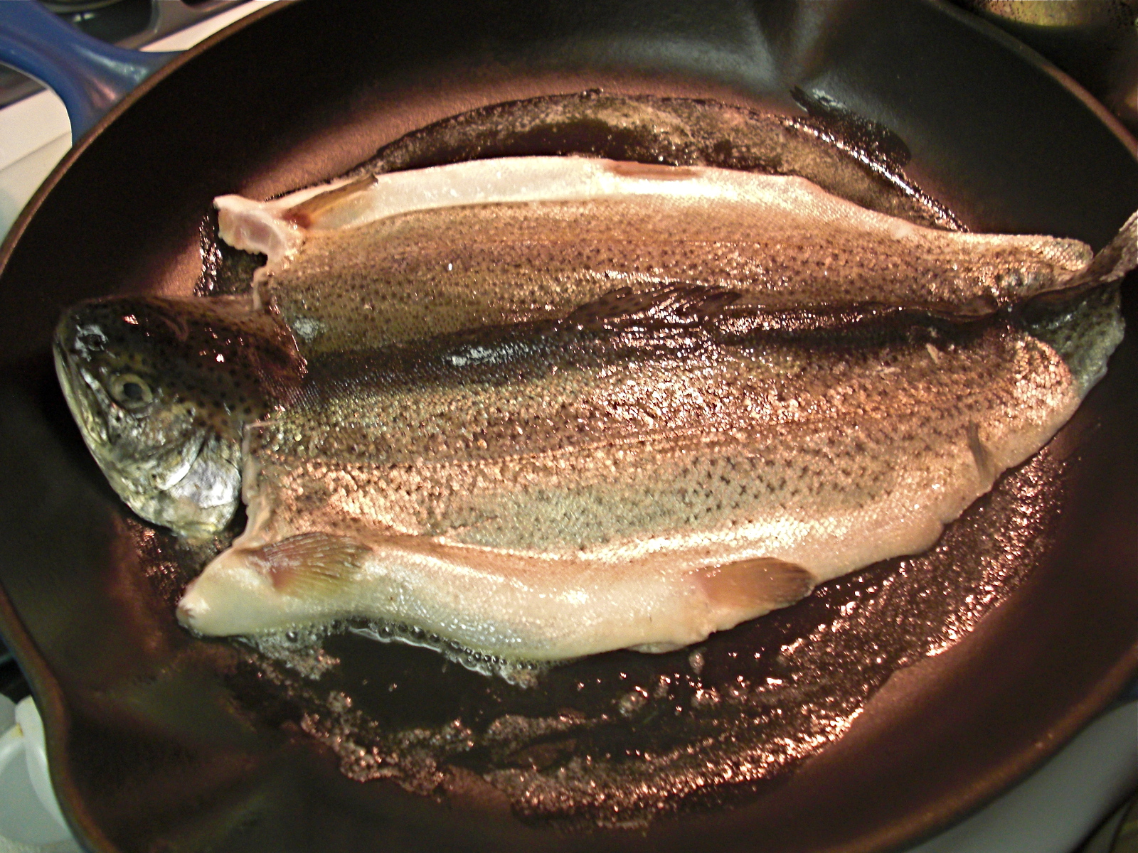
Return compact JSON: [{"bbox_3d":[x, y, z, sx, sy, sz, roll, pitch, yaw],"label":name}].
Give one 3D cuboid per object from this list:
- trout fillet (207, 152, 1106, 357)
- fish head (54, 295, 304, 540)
[{"bbox_3d":[0.018,-0.056,0.341,0.245,0.024,0.083,-1,52,2],"label":"trout fillet"},{"bbox_3d":[-0.097,-0.005,0.296,0.063,0.041,0.052,10,53,10],"label":"fish head"}]

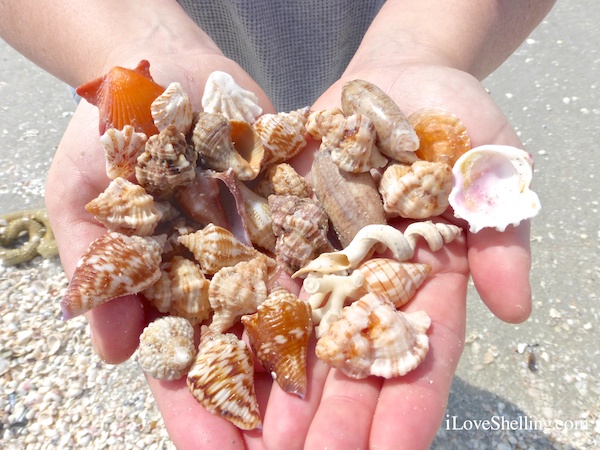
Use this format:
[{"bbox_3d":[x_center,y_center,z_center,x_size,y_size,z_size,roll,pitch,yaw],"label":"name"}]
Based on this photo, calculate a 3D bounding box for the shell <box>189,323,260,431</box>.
[{"bbox_3d":[-0.030,0.059,0.168,0.022,0.019,0.040,-27,70,-11],"label":"shell"}]

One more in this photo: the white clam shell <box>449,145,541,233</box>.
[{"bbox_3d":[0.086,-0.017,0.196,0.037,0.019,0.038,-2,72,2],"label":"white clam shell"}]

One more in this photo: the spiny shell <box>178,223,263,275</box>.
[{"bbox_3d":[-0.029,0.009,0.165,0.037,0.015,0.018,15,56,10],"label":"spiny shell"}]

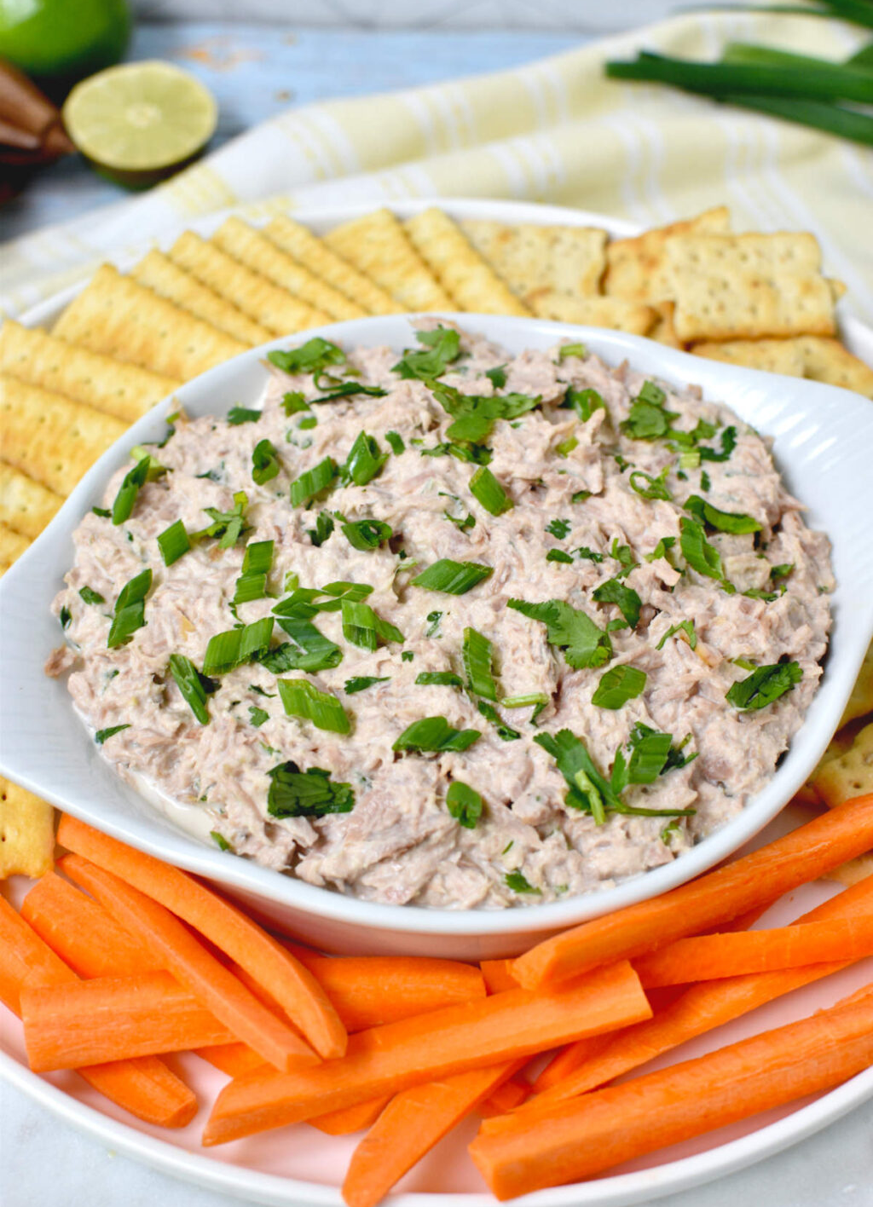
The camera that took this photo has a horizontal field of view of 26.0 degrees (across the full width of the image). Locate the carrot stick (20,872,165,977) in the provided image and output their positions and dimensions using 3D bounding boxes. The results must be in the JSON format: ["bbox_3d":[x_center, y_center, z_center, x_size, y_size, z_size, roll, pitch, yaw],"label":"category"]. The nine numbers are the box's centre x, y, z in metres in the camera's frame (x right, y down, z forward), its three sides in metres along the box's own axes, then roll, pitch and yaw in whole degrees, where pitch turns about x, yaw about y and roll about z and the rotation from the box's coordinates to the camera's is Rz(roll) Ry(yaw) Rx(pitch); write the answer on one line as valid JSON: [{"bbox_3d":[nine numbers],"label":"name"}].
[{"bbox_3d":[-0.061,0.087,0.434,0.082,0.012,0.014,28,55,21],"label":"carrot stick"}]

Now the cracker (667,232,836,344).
[{"bbox_3d":[0.094,-0.097,0.573,0.046,0.005,0.046,1,50,0],"label":"cracker"}]

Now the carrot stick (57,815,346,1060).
[{"bbox_3d":[-0.053,0.073,0.418,0.083,0.009,0.013,33,57,24],"label":"carrot stick"}]

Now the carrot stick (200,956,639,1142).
[{"bbox_3d":[-0.001,0.097,0.411,0.096,0.011,0.013,-14,51,-8],"label":"carrot stick"}]

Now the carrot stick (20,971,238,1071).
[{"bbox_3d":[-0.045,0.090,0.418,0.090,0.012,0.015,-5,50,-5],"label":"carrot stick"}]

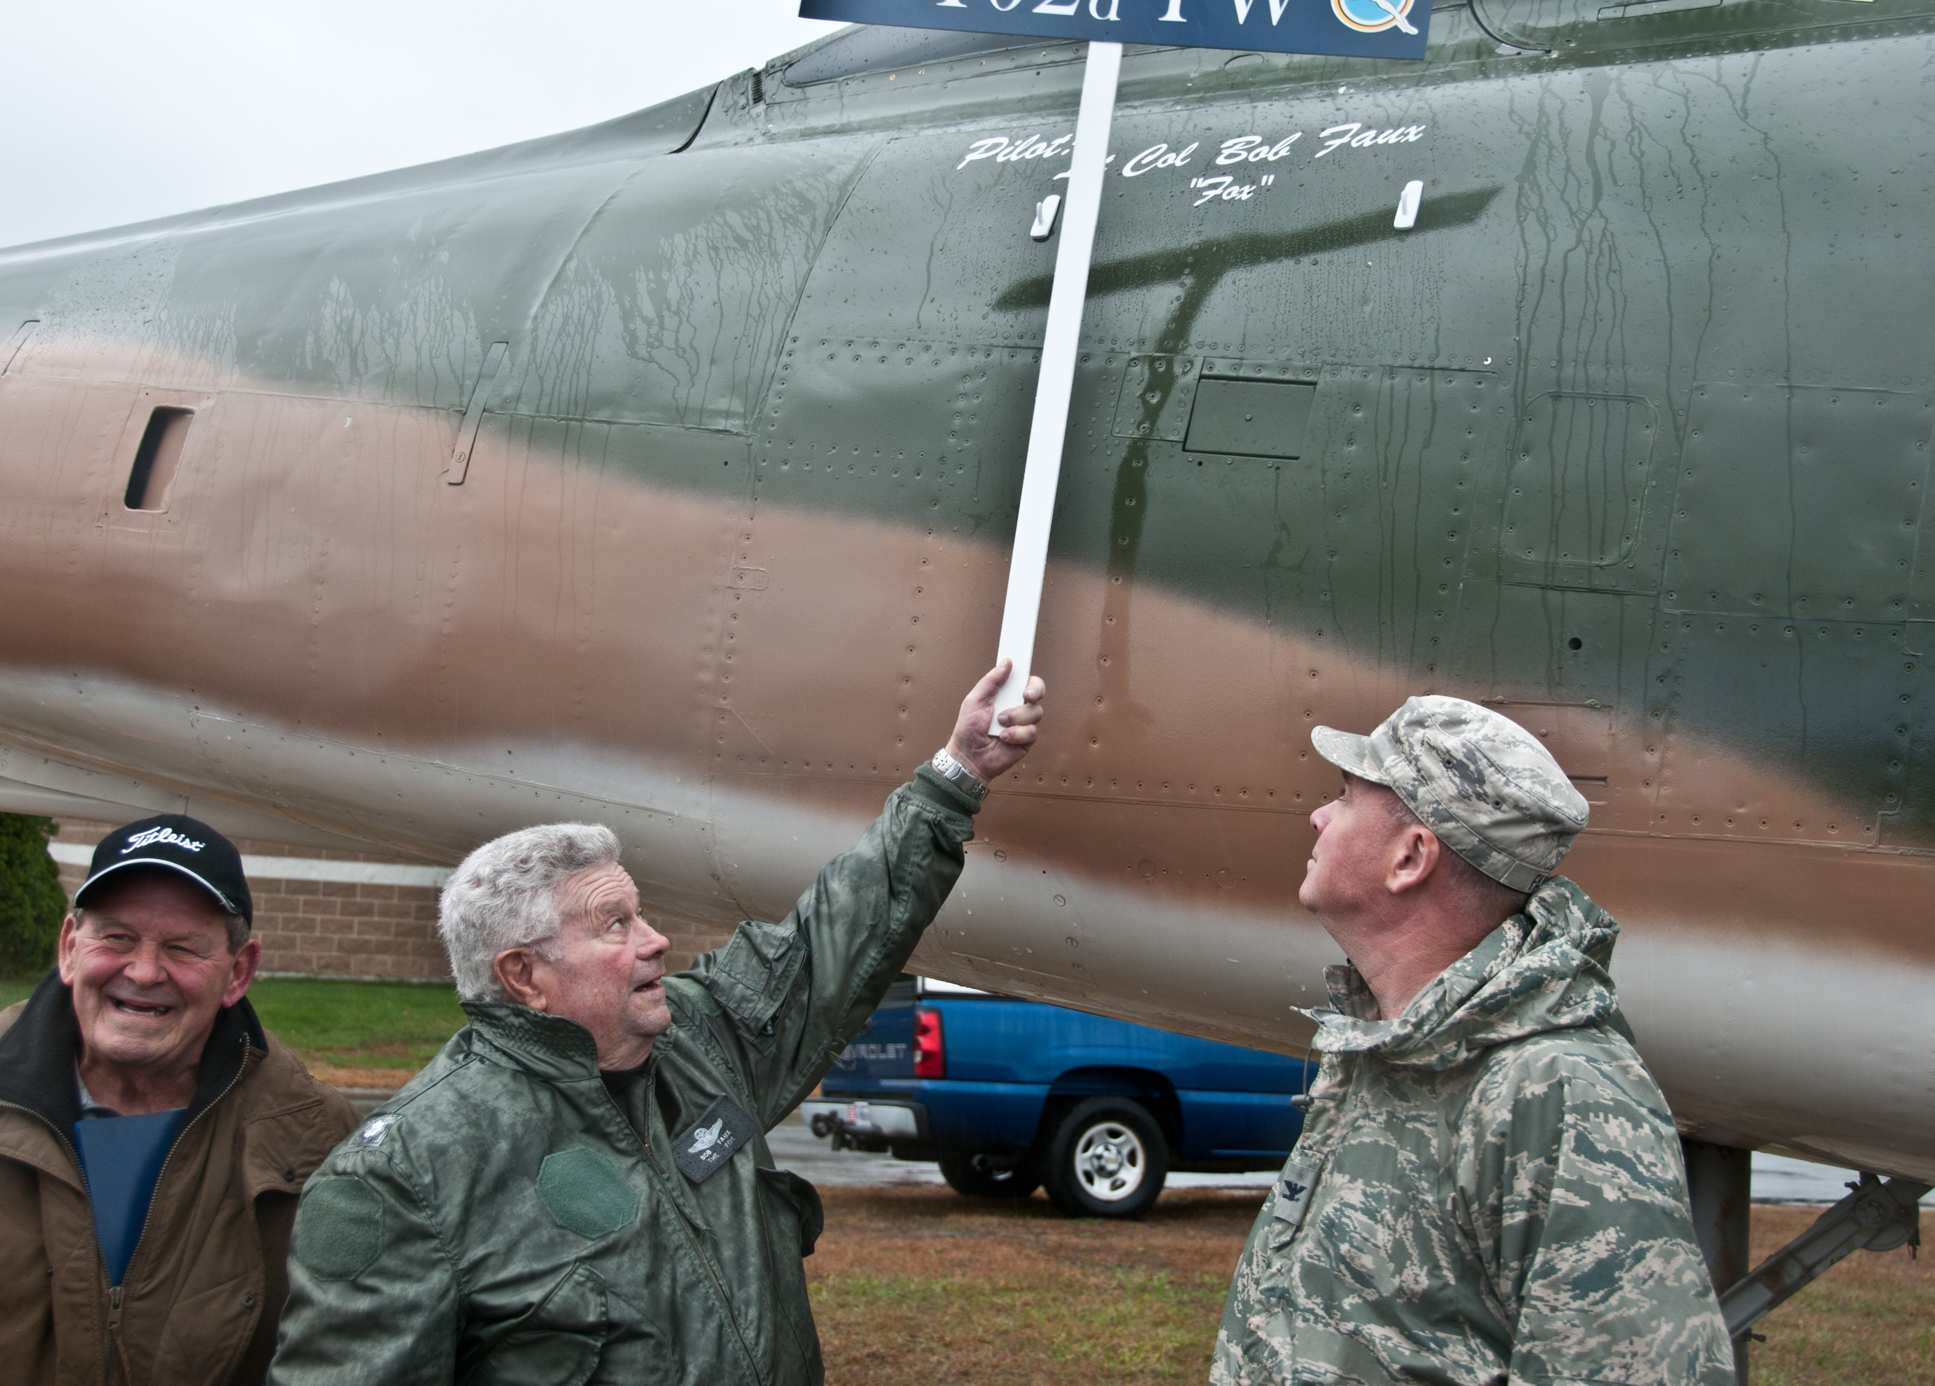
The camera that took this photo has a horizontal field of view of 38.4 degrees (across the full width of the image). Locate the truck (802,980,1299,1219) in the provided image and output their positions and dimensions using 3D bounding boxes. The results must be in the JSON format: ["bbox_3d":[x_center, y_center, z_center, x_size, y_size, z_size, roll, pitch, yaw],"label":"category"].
[{"bbox_3d":[1.956,2.365,17.586,5.750,1.870,2.000,5,-7,-21],"label":"truck"}]

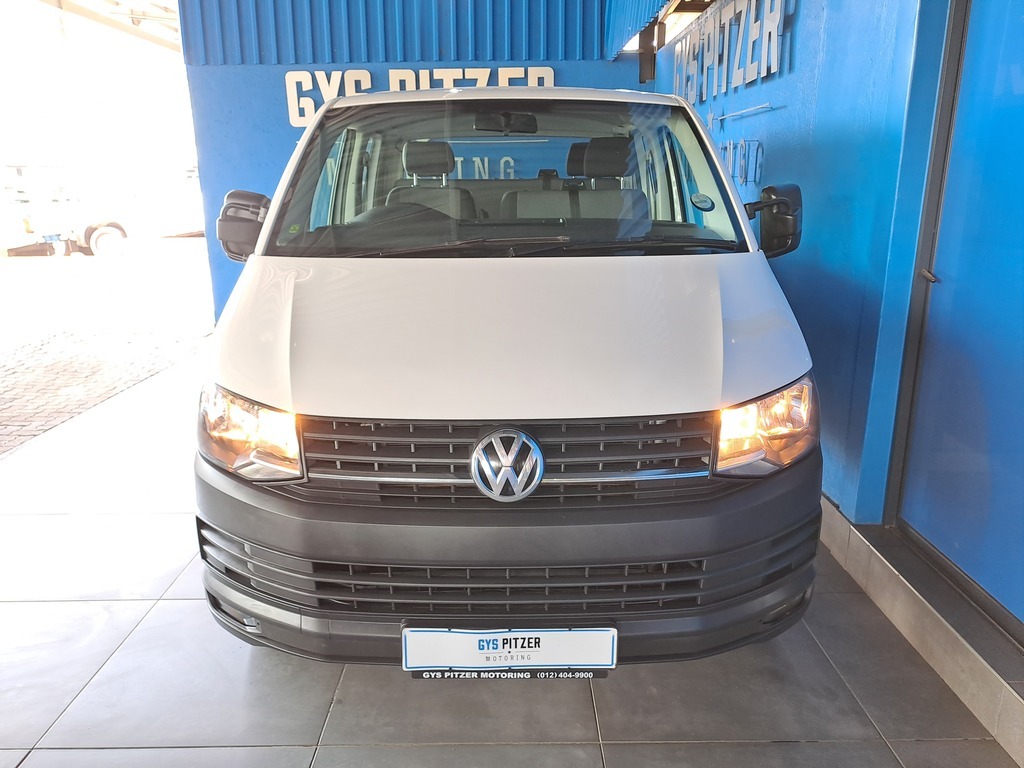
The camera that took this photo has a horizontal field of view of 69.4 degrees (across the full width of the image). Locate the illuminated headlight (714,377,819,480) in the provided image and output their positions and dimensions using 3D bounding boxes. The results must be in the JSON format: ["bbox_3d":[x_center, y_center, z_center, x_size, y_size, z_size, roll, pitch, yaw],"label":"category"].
[{"bbox_3d":[0.682,0.098,1.953,0.370,0.210,0.290,0,15,0],"label":"illuminated headlight"}]

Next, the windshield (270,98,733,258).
[{"bbox_3d":[-0.020,-0.742,2.671,1.650,0.800,0.130,0,-28,0],"label":"windshield"}]

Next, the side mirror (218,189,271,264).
[{"bbox_3d":[-1.028,-0.619,2.860,0.240,0.280,0.150,0,15,0],"label":"side mirror"}]

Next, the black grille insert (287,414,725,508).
[{"bbox_3d":[-0.009,0.177,1.788,1.120,0.210,0.140,0,15,0],"label":"black grille insert"}]

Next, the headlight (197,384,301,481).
[{"bbox_3d":[-0.698,0.108,1.947,0.370,0.210,0.290,0,15,0],"label":"headlight"}]

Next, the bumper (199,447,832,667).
[{"bbox_3d":[-0.008,0.452,1.990,1.840,0.450,0.470,0,15,0],"label":"bumper"}]

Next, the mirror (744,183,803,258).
[{"bbox_3d":[0.992,-0.634,2.869,0.240,0.280,0.150,0,15,0],"label":"mirror"}]

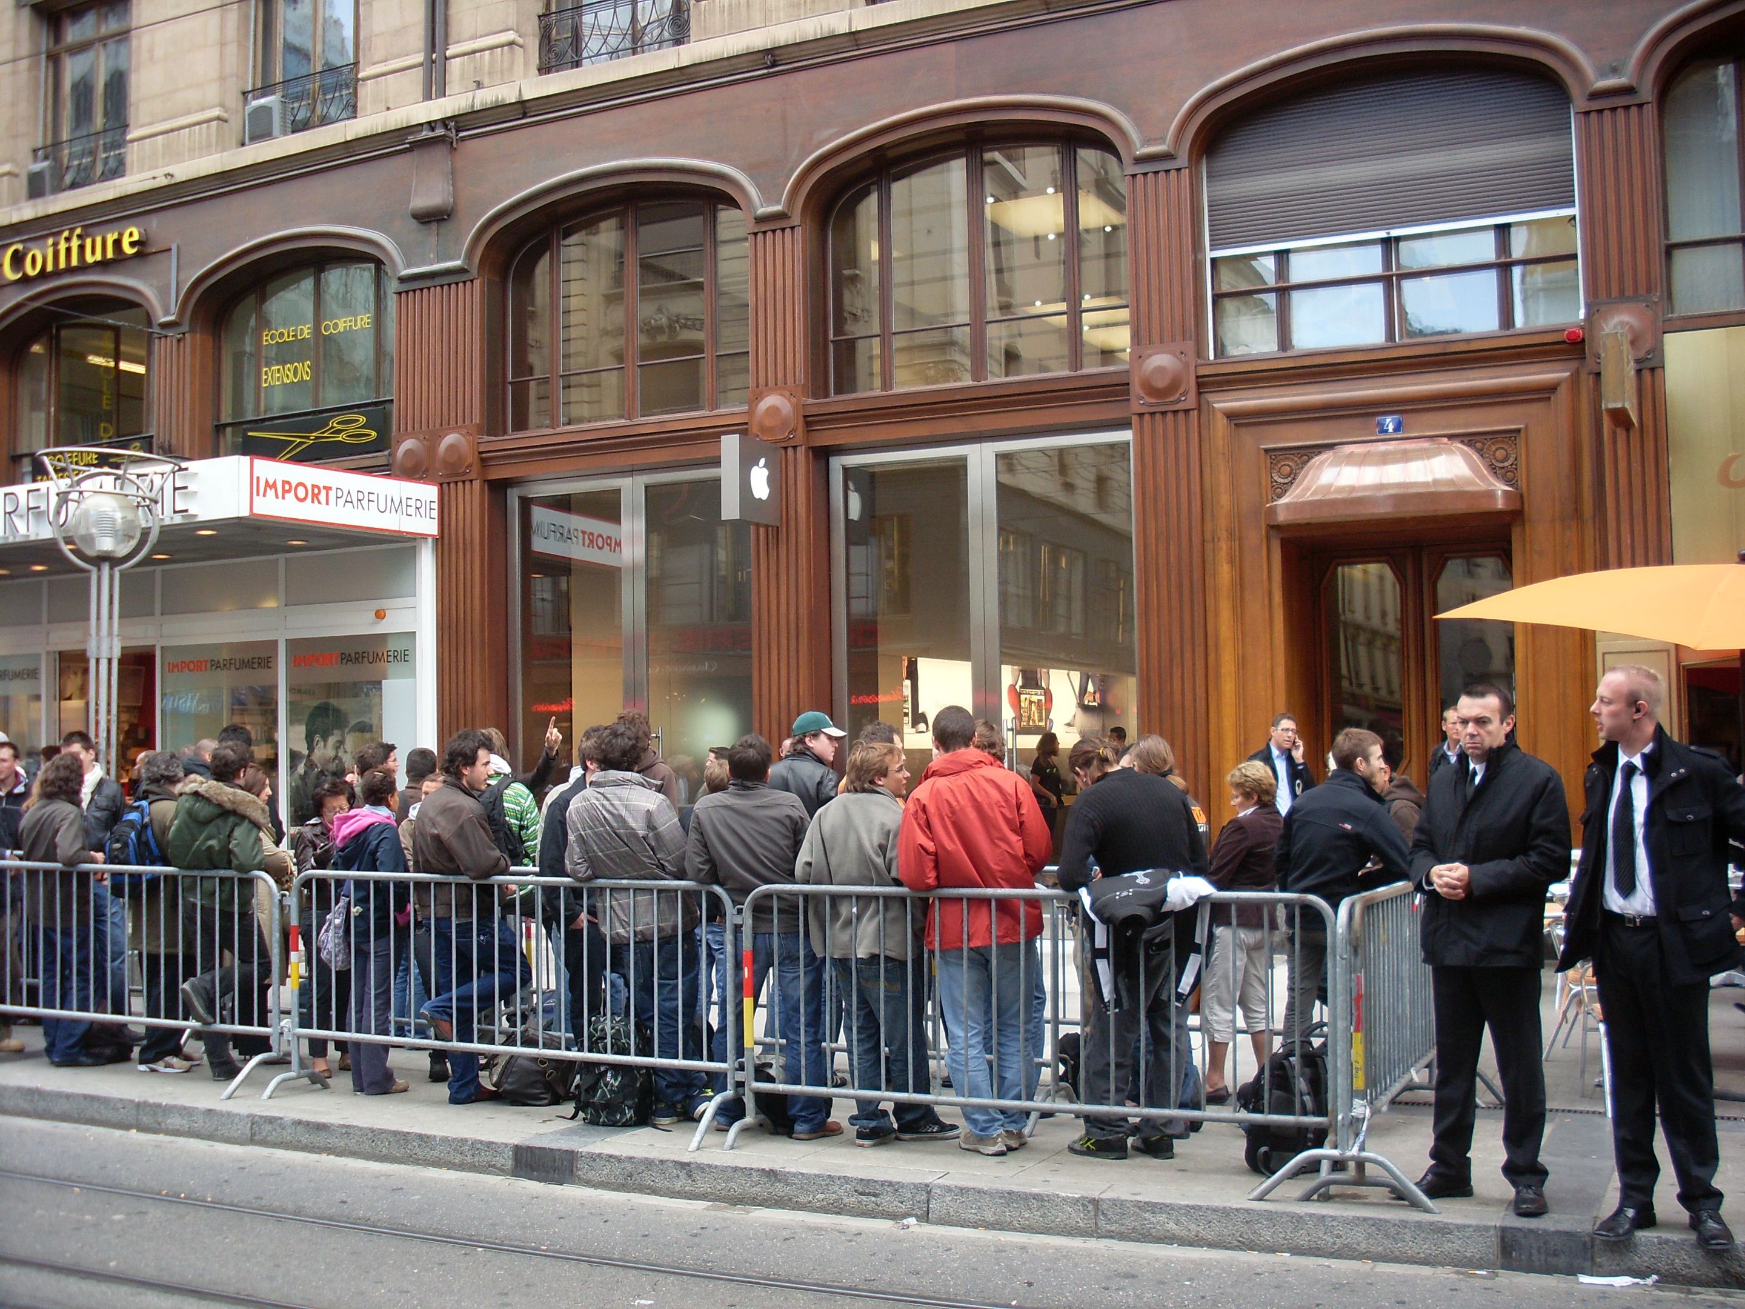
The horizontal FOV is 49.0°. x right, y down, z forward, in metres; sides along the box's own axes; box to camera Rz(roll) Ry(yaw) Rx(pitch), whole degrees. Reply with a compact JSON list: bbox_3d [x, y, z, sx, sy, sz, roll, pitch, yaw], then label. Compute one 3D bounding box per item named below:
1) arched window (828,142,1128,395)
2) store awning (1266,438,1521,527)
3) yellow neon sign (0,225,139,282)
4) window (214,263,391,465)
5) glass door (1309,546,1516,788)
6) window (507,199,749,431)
[{"bbox_3d":[0.930,-3.462,16.969,2.900,2.170,0.200,-3,-5,23],"label":"arched window"},{"bbox_3d":[4.027,-1.369,14.836,1.890,0.690,0.500,-3,-4,22],"label":"store awning"},{"bbox_3d":[-8.958,-4.527,21.498,2.300,0.450,0.130,-3,-5,29],"label":"yellow neon sign"},{"bbox_3d":[-5.899,-3.078,20.274,2.900,2.200,0.200,-3,-5,29],"label":"window"},{"bbox_3d":[4.525,0.703,15.847,1.720,3.200,0.100,-3,-4,22],"label":"glass door"},{"bbox_3d":[-2.322,-3.306,18.439,2.900,2.170,0.200,-3,-5,25],"label":"window"}]

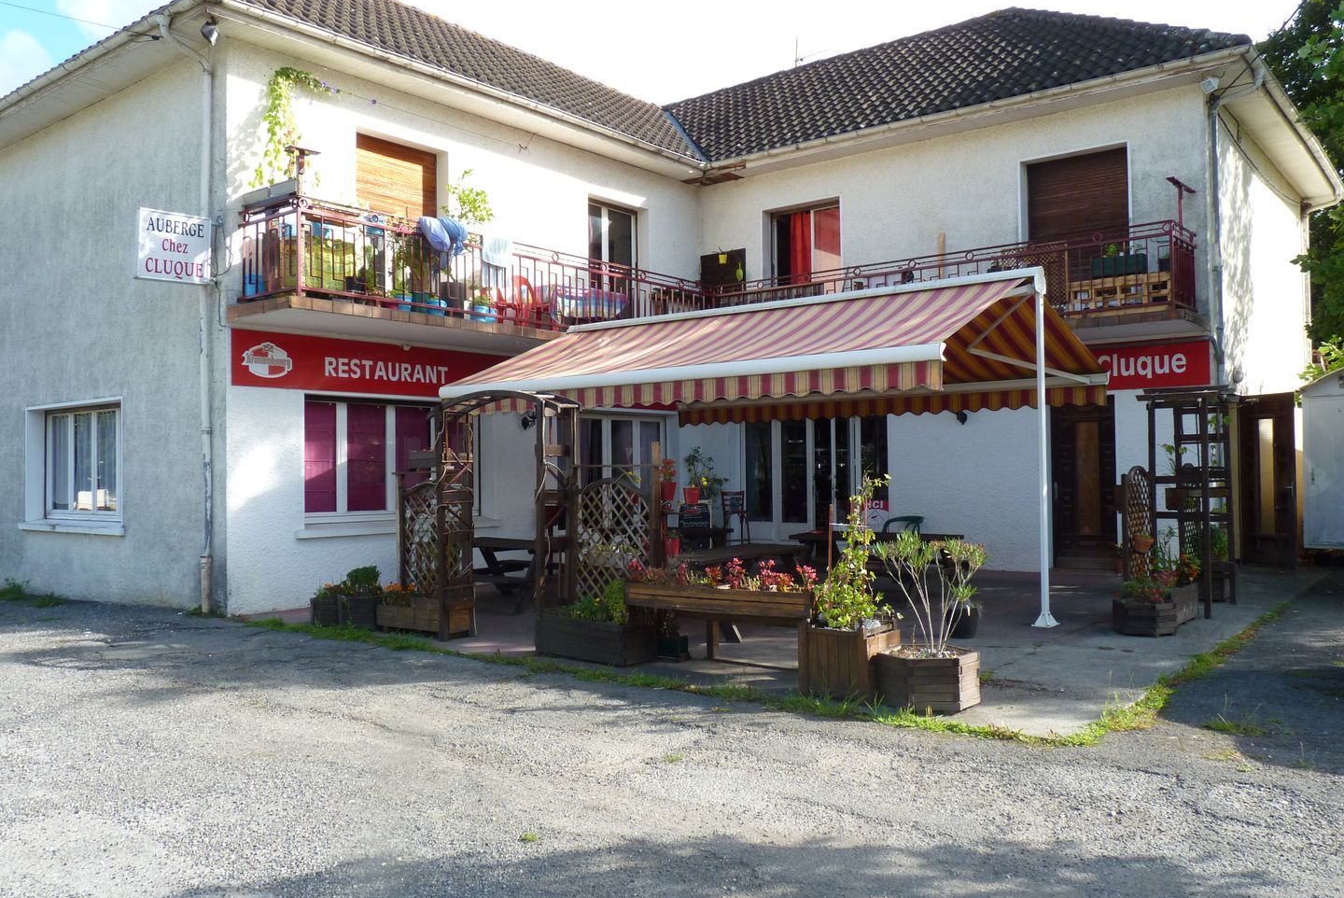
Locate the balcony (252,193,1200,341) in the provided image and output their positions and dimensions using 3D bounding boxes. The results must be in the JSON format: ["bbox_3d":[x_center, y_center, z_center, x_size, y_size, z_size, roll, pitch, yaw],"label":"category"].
[{"bbox_3d":[0.692,-1.984,12.982,10.810,0.980,4.960,0,-1,-6],"label":"balcony"}]

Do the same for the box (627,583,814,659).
[{"bbox_3d":[0.435,1.375,8.414,1.780,0.570,0.380,-1,-1,34],"label":"box"}]

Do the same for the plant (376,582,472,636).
[{"bbox_3d":[-2.214,1.444,9.496,0.880,0.450,0.380,-1,-1,39],"label":"plant"}]

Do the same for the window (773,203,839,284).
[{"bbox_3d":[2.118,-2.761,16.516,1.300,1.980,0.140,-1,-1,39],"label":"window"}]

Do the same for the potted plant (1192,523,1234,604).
[{"bbox_3d":[5.897,1.218,11.446,0.420,0.830,0.420,-1,-1,39],"label":"potted plant"}]

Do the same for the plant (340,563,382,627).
[{"bbox_3d":[-3.057,1.427,10.260,0.390,0.600,0.390,0,-1,-21],"label":"plant"}]

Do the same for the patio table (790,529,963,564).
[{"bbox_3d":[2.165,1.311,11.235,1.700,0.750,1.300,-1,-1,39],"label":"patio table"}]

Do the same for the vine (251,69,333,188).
[{"bbox_3d":[-4.146,-3.382,11.367,0.420,1.400,0.800,-1,-1,39],"label":"vine"}]

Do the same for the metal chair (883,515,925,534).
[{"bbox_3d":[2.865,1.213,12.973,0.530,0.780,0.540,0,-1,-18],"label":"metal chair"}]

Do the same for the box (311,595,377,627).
[{"bbox_3d":[-3.085,1.511,9.888,0.530,0.310,0.420,-1,-1,14],"label":"box"}]

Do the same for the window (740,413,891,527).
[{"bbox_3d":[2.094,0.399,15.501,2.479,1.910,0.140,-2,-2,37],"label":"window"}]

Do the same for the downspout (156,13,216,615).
[{"bbox_3d":[-4.942,-1.333,10.626,0.110,6.080,0.590,-1,-1,39],"label":"downspout"}]

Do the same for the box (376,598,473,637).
[{"bbox_3d":[-2.290,1.546,9.815,0.930,0.330,0.370,-1,-1,36],"label":"box"}]

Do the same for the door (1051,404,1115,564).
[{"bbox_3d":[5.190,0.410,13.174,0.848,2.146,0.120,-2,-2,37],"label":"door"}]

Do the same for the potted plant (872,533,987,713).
[{"bbox_3d":[1.550,1.016,6.303,0.660,1.022,0.570,-1,-1,11],"label":"potted plant"}]

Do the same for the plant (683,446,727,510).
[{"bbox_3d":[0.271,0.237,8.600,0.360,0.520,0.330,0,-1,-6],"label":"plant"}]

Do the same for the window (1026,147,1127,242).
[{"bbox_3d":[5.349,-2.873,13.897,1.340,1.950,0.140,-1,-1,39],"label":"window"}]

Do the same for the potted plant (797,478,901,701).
[{"bbox_3d":[1.113,0.855,6.619,0.490,1.369,0.470,-2,-2,37],"label":"potted plant"}]

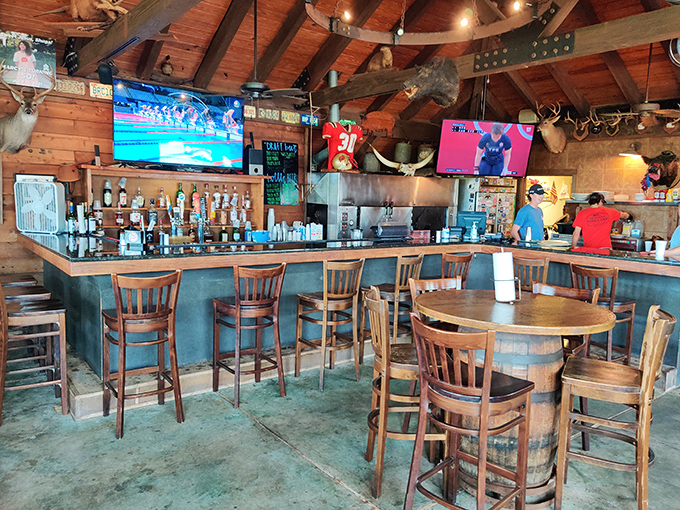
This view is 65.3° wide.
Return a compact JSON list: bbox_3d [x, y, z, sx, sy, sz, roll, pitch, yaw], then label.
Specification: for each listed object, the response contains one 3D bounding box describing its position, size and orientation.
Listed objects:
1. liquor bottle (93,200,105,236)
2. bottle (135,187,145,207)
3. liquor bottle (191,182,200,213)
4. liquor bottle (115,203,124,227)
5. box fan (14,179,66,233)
[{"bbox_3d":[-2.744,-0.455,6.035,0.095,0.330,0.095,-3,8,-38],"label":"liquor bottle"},{"bbox_3d":[-2.426,-0.701,6.441,0.100,0.248,0.080,-3,7,-38],"label":"bottle"},{"bbox_3d":[-1.883,-0.767,6.866,0.085,0.321,0.085,-3,7,-38],"label":"liquor bottle"},{"bbox_3d":[-2.567,-0.481,6.173,0.095,0.270,0.090,-3,8,-38],"label":"liquor bottle"},{"bbox_3d":[-3.249,-0.509,5.759,0.530,0.542,0.112,3,6,11],"label":"box fan"}]

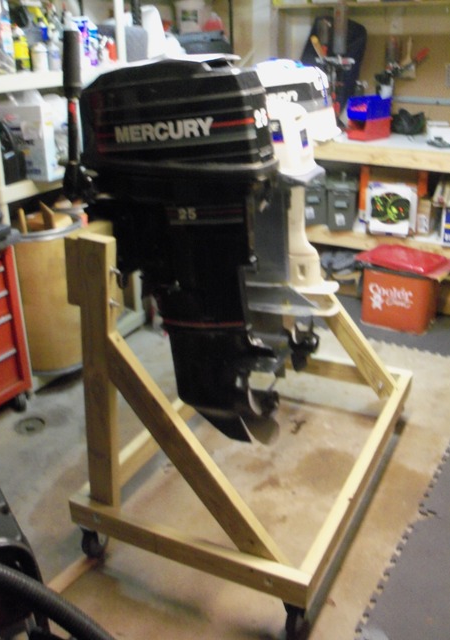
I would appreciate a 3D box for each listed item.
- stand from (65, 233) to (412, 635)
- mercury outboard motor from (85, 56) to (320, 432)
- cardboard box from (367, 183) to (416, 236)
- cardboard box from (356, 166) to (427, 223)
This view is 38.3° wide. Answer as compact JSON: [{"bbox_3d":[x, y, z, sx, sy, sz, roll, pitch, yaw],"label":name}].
[{"bbox_3d":[0.192,0.121,2.303,0.751,1.023,1.438,11,22,23],"label":"stand"},{"bbox_3d":[-0.117,-0.183,1.906,0.660,1.110,0.380,5,20,21],"label":"mercury outboard motor"},{"bbox_3d":[1.134,-0.759,4.399,0.290,0.335,0.180,14,23,29],"label":"cardboard box"},{"bbox_3d":[1.231,-0.878,4.618,0.460,0.410,0.300,14,23,29],"label":"cardboard box"}]

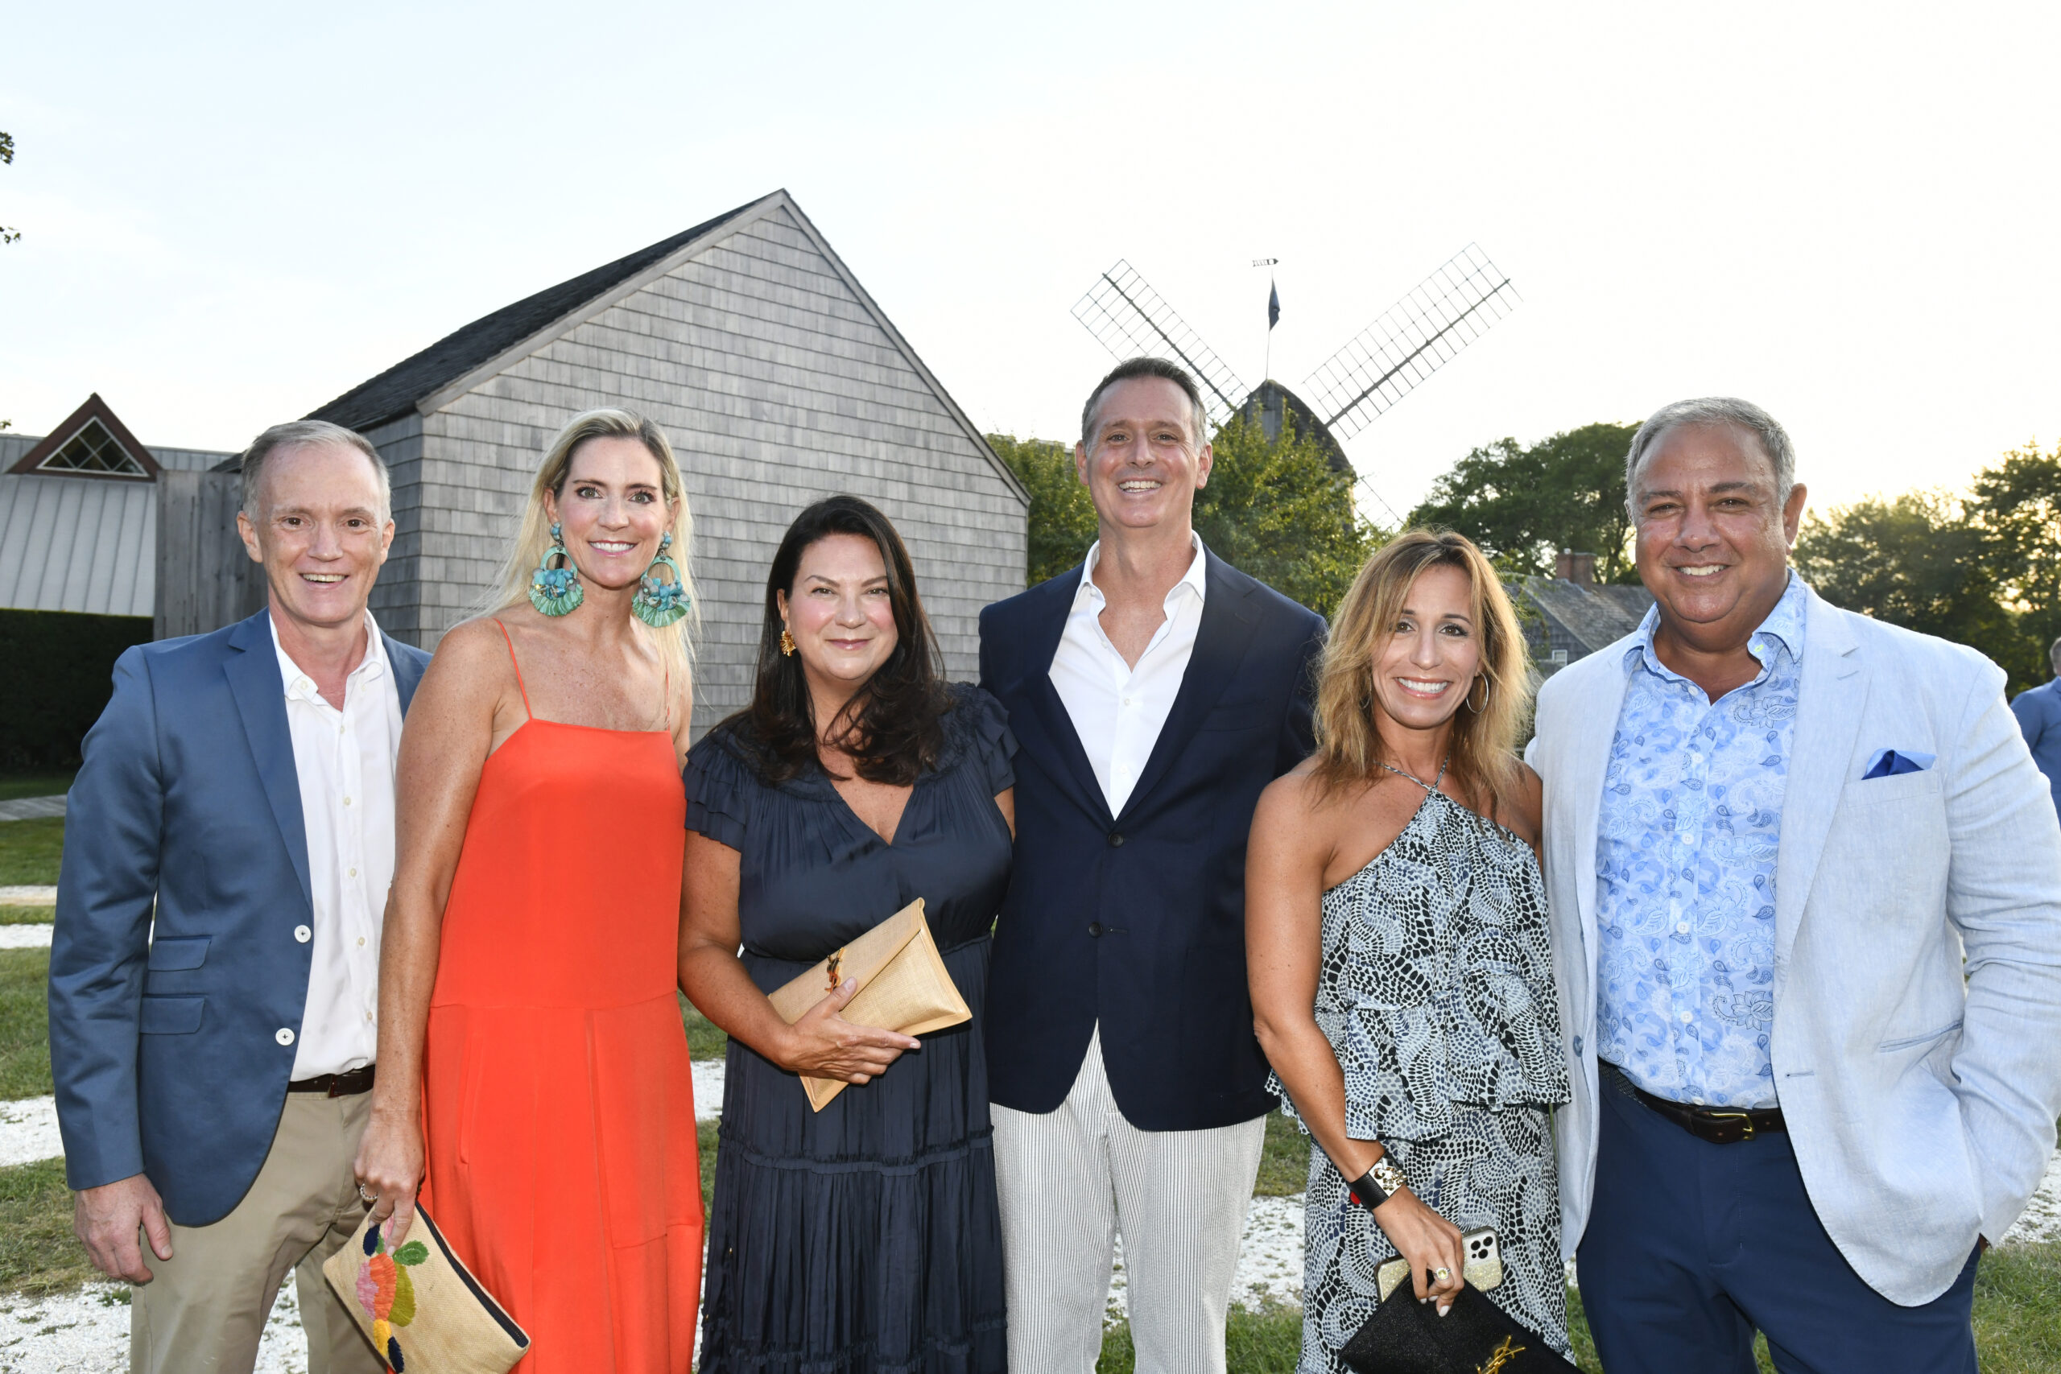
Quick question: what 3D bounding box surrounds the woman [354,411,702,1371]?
[{"bbox_3d":[-0.655,0.520,1.900,0.490,1.770,0.340,1,-1,-27],"label":"woman"}]

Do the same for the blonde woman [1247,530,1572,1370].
[{"bbox_3d":[0.495,0.610,1.880,0.470,1.640,0.330,1,-1,5],"label":"blonde woman"}]

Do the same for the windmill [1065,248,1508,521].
[{"bbox_3d":[5.850,-4.750,34.500,12.000,13.100,7.000,1,-1,16],"label":"windmill"}]

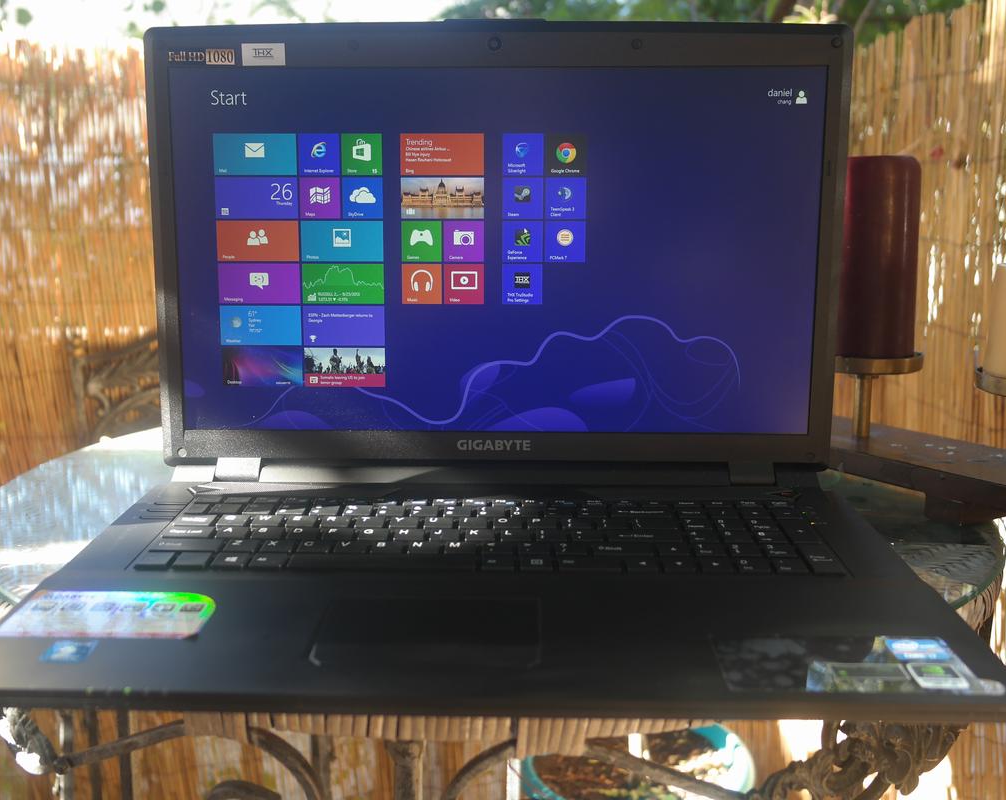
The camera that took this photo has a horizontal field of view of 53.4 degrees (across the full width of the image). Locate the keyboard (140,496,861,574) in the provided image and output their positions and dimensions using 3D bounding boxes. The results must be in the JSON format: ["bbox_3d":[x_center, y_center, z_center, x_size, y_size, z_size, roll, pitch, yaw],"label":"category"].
[{"bbox_3d":[-0.007,0.070,0.528,0.344,0.006,0.103,0,14,1],"label":"keyboard"}]

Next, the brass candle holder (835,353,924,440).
[{"bbox_3d":[0.276,-0.004,0.762,0.083,0.066,0.083,-1,10,0],"label":"brass candle holder"}]

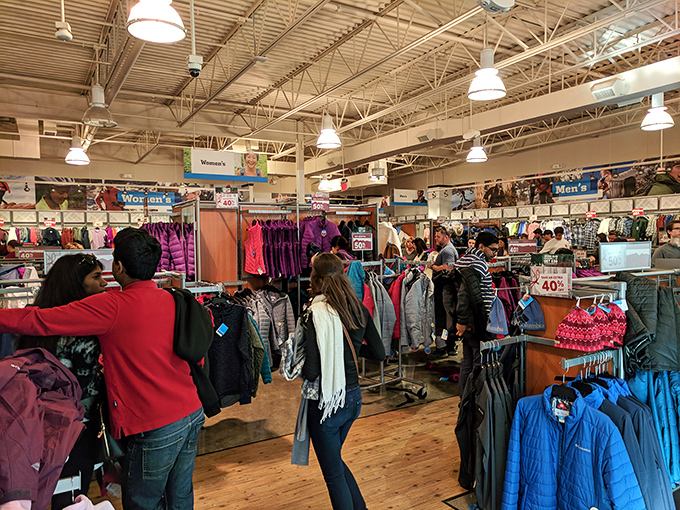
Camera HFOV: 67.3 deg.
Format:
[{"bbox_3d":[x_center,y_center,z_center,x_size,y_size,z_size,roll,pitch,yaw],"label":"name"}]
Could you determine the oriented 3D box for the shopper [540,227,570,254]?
[{"bbox_3d":[3.688,0.436,8.700,0.550,1.770,0.400,0,2,22],"label":"shopper"}]

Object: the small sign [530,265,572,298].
[{"bbox_3d":[1.230,0.156,2.970,0.015,0.180,0.280,-2,2,-31],"label":"small sign"}]

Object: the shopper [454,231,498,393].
[{"bbox_3d":[1.296,0.598,4.850,0.420,1.710,0.500,0,2,13],"label":"shopper"}]

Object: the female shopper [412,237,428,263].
[{"bbox_3d":[1.388,0.538,8.700,0.360,1.640,0.450,0,2,18],"label":"female shopper"}]

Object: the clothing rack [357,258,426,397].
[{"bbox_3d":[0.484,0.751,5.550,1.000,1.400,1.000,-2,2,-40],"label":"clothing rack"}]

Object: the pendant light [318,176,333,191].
[{"bbox_3d":[-0.585,-2.884,20.600,0.560,0.600,0.560,-1,1,0],"label":"pendant light"}]

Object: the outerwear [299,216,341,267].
[{"bbox_3d":[-0.248,-0.159,6.500,0.500,0.660,0.220,-2,2,-31],"label":"outerwear"}]

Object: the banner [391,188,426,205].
[{"bbox_3d":[2.069,-1.711,15.200,1.380,0.480,0.060,-2,2,-31],"label":"banner"}]

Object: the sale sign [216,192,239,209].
[{"bbox_3d":[-1.366,-0.658,6.200,0.280,0.180,0.015,-2,2,-31],"label":"sale sign"}]

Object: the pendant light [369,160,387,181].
[{"bbox_3d":[1.310,-2.912,17.600,0.580,0.680,0.580,-1,1,0],"label":"pendant light"}]

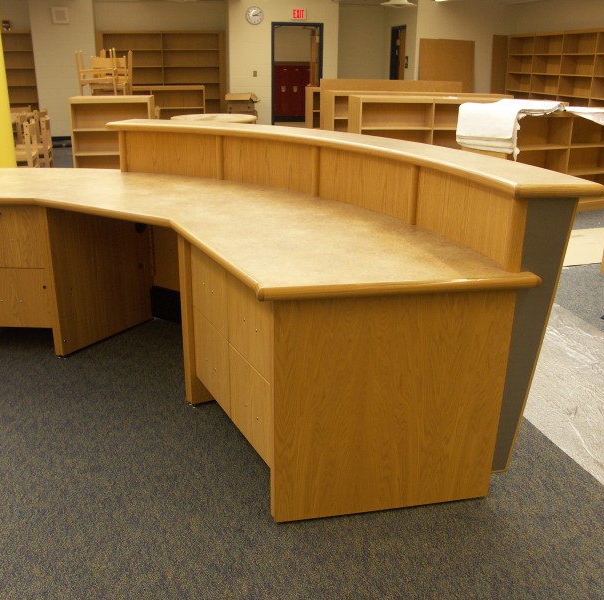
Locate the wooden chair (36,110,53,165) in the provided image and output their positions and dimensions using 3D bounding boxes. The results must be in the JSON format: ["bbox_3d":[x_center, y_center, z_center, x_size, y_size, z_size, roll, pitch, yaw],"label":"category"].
[{"bbox_3d":[-3.720,-2.211,9.121,0.450,0.820,0.420,-1,20,-4],"label":"wooden chair"}]

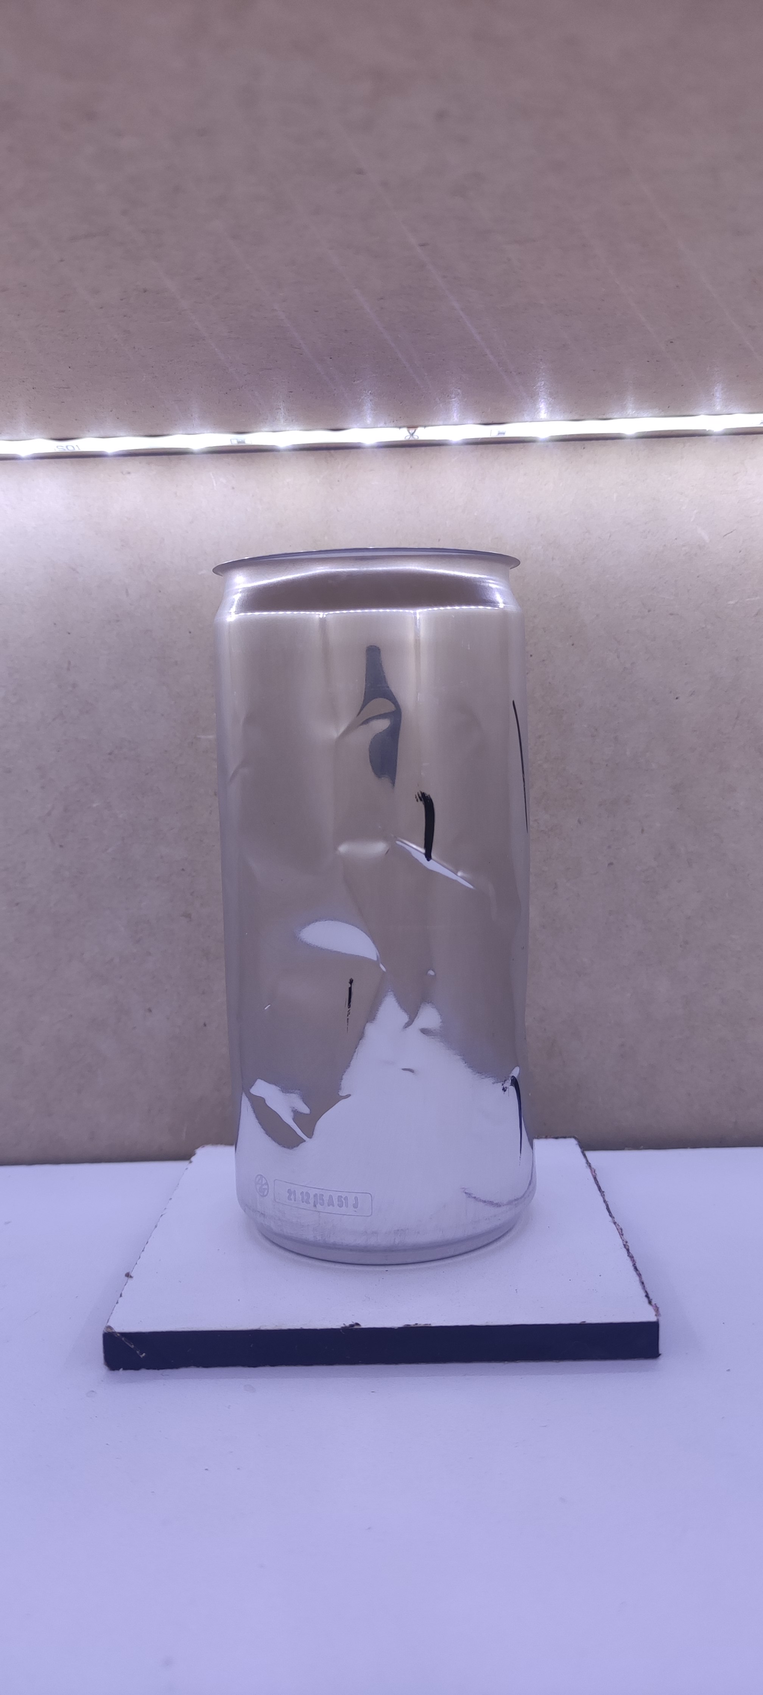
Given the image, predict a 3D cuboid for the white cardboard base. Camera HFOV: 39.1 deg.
[{"bbox_3d":[0.001,0.073,0.205,0.086,0.006,0.079,-2,5,1],"label":"white cardboard base"}]

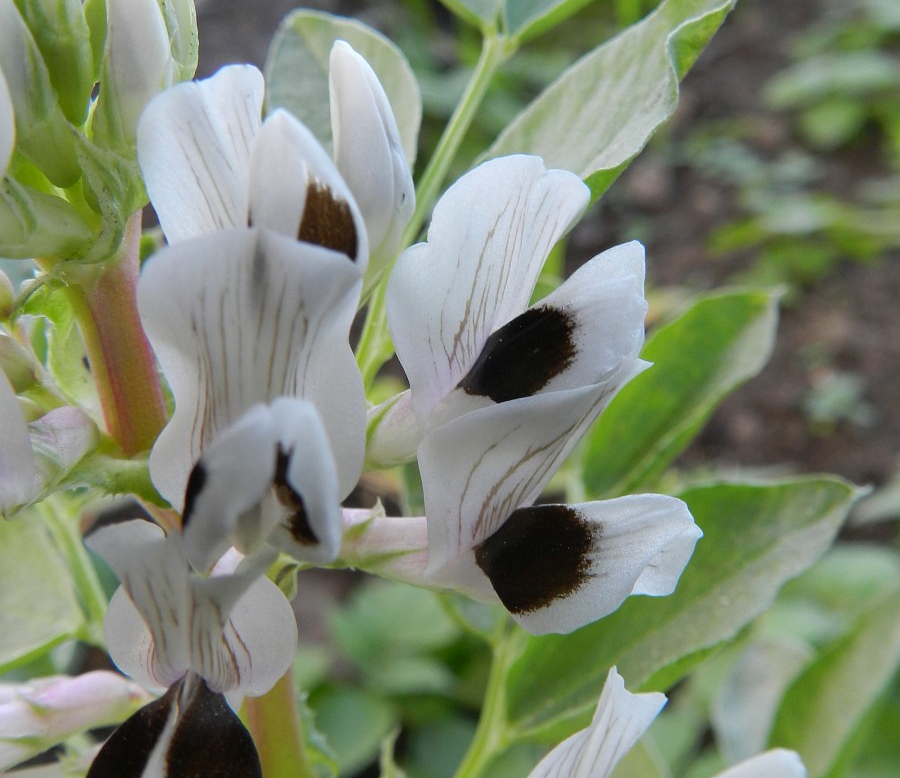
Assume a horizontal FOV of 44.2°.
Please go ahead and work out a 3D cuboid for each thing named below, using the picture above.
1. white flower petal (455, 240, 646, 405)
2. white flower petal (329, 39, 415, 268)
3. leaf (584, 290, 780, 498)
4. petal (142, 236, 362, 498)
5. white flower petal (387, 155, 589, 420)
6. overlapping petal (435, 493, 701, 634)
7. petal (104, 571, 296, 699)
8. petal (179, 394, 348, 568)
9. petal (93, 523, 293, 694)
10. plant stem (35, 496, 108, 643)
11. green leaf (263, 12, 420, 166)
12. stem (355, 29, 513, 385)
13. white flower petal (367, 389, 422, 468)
[{"bbox_3d":[0.012,-0.008,0.130,0.026,0.013,0.010,-26,6,14],"label":"white flower petal"},{"bbox_3d":[-0.010,-0.030,0.145,0.009,0.031,0.009,-12,-3,0],"label":"white flower petal"},{"bbox_3d":[0.034,0.001,0.165,0.014,0.008,0.037,42,84,20],"label":"leaf"},{"bbox_3d":[-0.023,-0.003,0.128,0.026,0.032,0.013,0,6,-3],"label":"petal"},{"bbox_3d":[0.005,-0.012,0.134,0.019,0.030,0.011,20,-4,-35],"label":"white flower petal"},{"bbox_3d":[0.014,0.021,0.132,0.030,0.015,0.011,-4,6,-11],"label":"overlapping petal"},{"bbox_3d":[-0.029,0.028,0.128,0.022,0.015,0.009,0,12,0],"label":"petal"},{"bbox_3d":[-0.019,0.010,0.112,0.016,0.017,0.013,1,15,-6],"label":"petal"},{"bbox_3d":[-0.028,0.024,0.123,0.022,0.019,0.011,0,12,0],"label":"petal"},{"bbox_3d":[-0.056,0.027,0.165,0.004,0.023,0.004,-23,0,0],"label":"plant stem"},{"bbox_3d":[-0.018,-0.050,0.190,0.026,0.030,0.008,-1,-6,12],"label":"green leaf"},{"bbox_3d":[-0.003,-0.027,0.168,0.004,0.057,0.004,22,-6,0],"label":"stem"},{"bbox_3d":[-0.007,0.005,0.137,0.009,0.009,0.009,17,12,6],"label":"white flower petal"}]

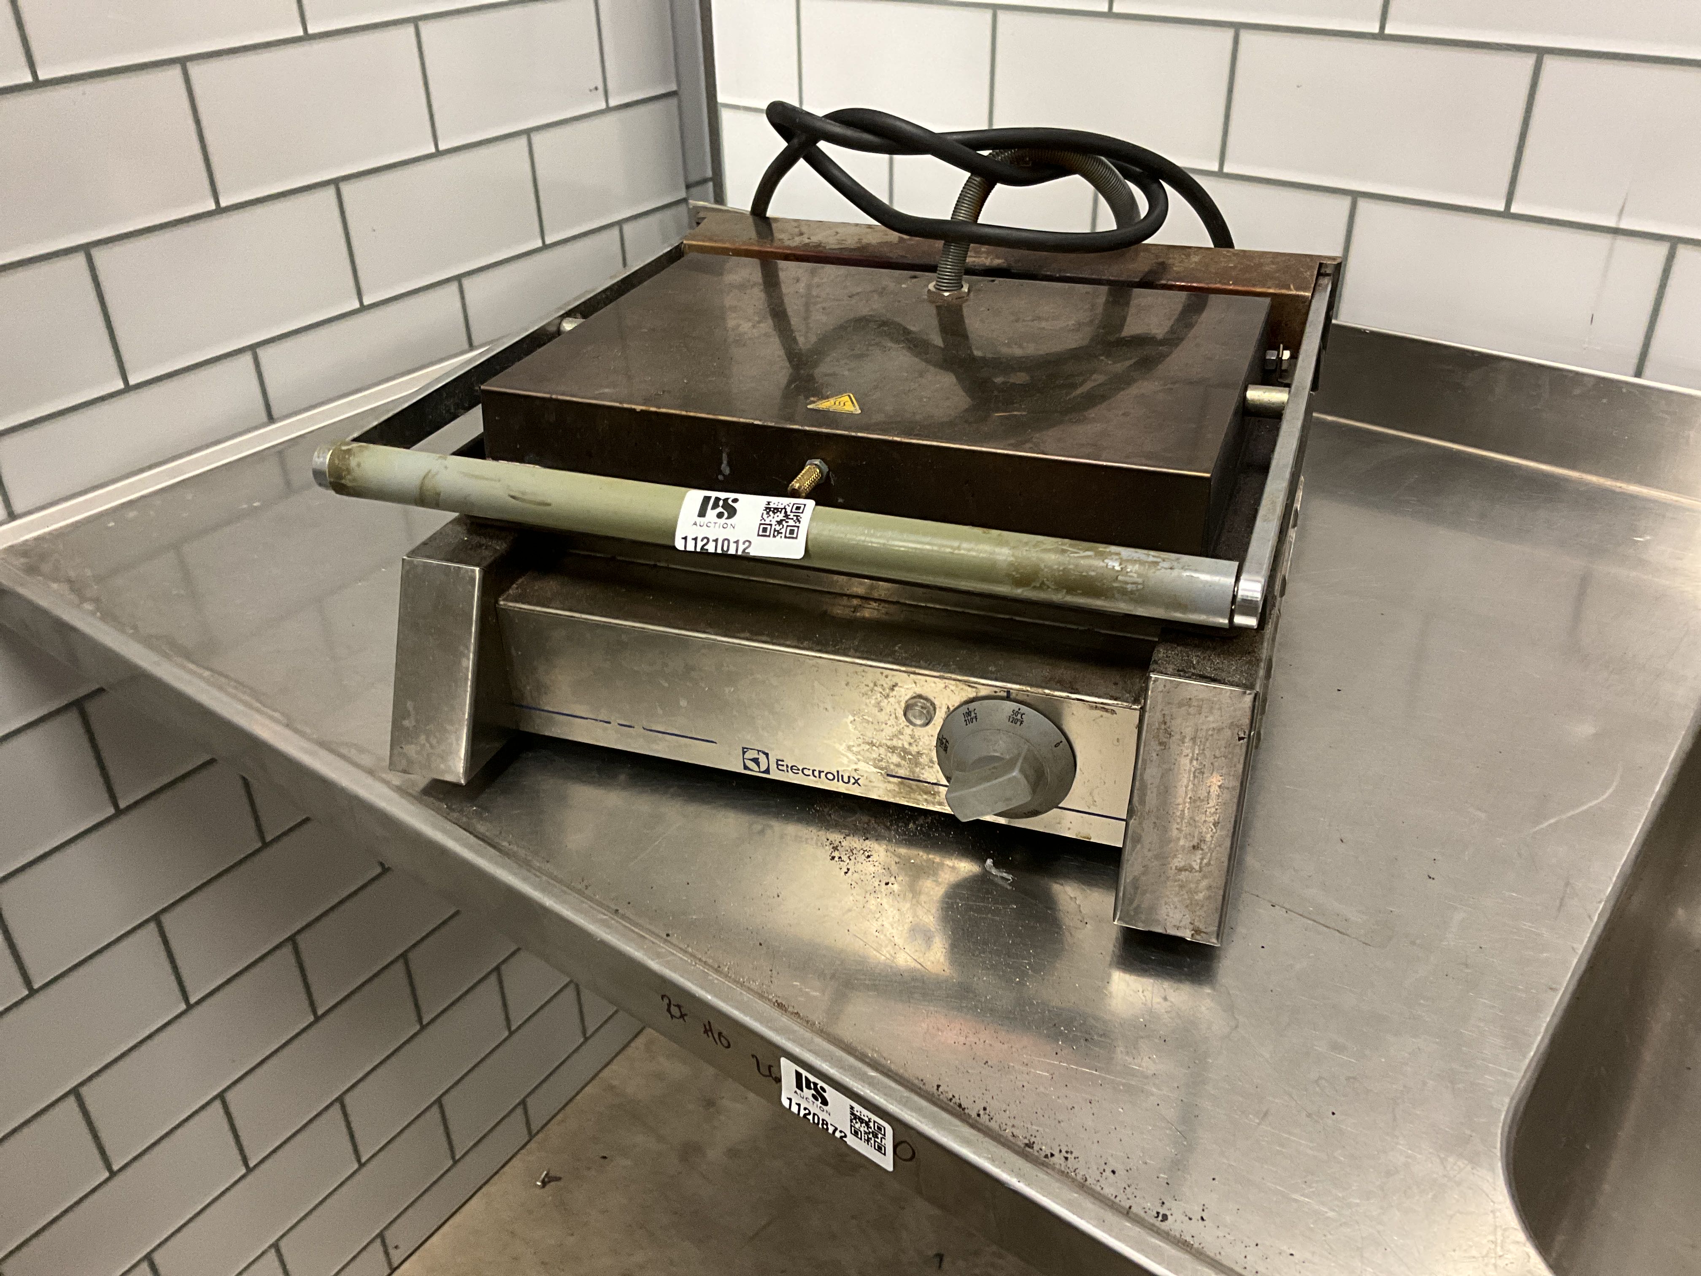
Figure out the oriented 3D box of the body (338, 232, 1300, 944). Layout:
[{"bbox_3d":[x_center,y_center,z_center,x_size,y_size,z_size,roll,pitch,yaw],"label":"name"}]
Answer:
[{"bbox_3d":[0.028,-0.072,0.740,0.392,0.179,0.404,9,32,17],"label":"body"}]

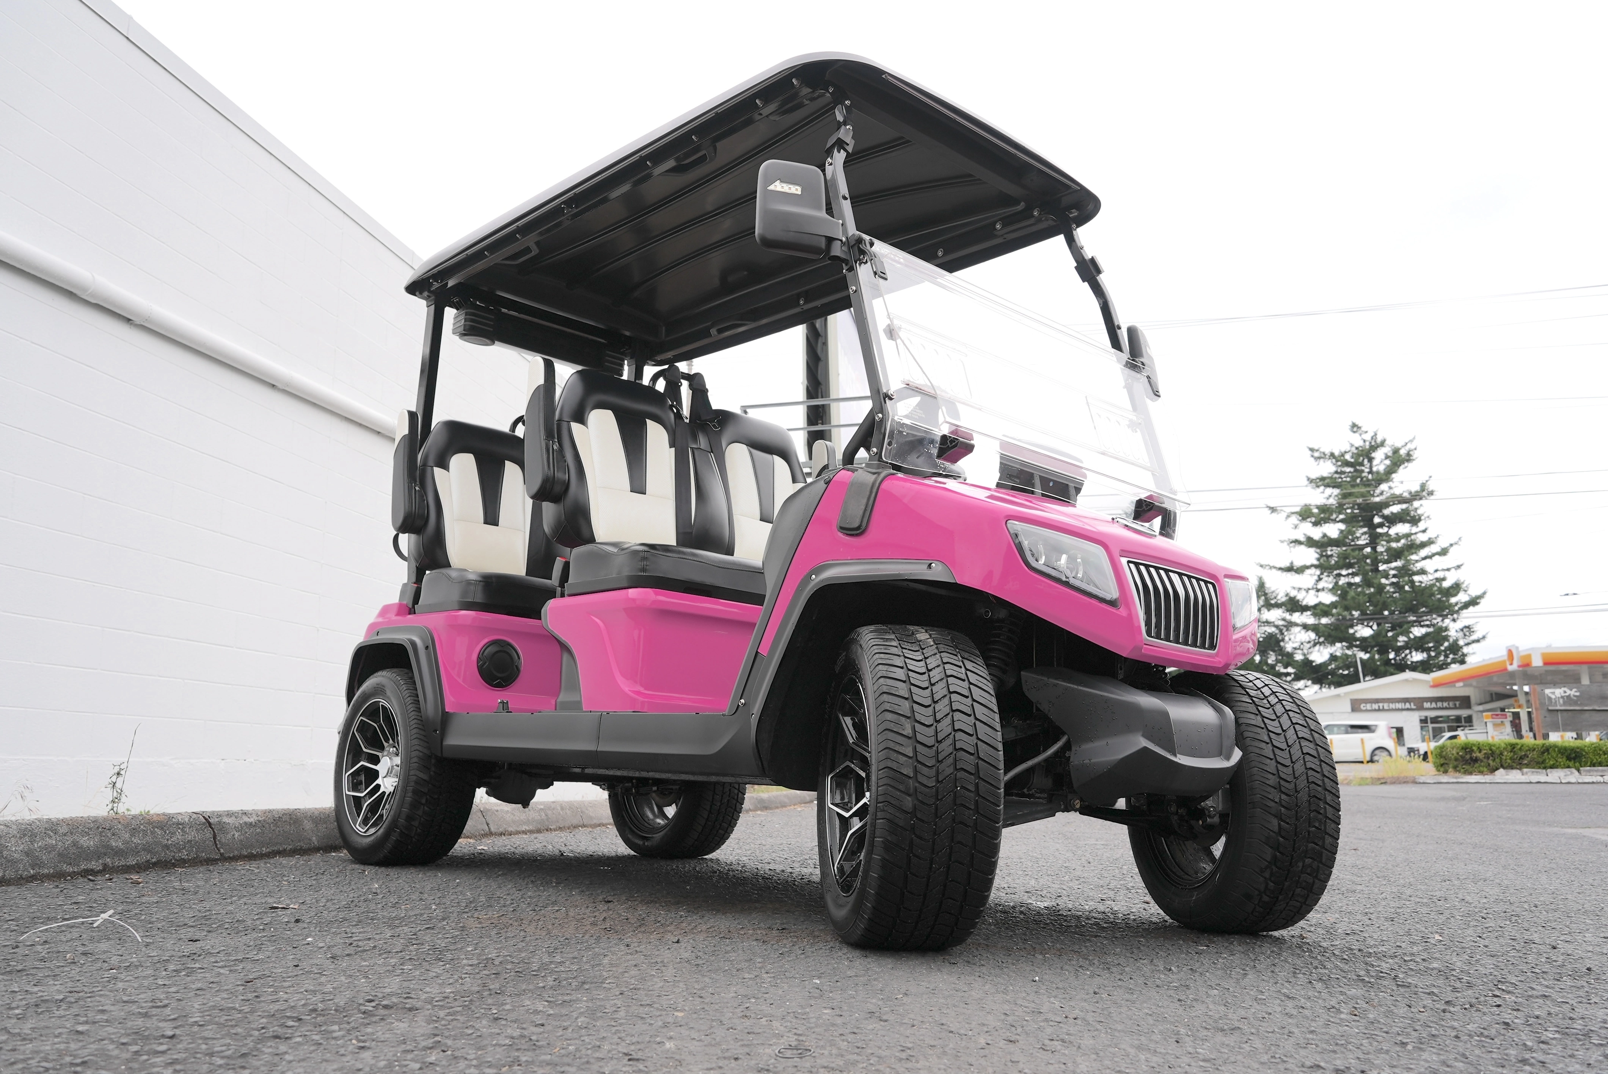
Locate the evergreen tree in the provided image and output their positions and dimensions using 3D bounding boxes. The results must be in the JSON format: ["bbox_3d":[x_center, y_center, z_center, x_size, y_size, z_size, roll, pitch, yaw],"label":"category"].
[{"bbox_3d":[37.728,3.515,84.093,13.500,22.992,13.500,-6,-11,24],"label":"evergreen tree"}]

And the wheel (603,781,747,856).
[{"bbox_3d":[-0.457,0.863,4.478,0.222,0.572,0.572,12,-15,-41],"label":"wheel"}]

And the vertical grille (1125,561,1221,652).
[{"bbox_3d":[0.743,0.141,2.497,0.345,0.165,0.065,12,-15,-41],"label":"vertical grille"}]

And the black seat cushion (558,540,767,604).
[{"bbox_3d":[-0.125,0.152,3.515,1.030,0.155,0.410,12,-14,-41],"label":"black seat cushion"}]

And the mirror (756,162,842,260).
[{"bbox_3d":[-0.011,-0.675,2.589,0.190,0.200,0.092,7,-12,-23],"label":"mirror"}]

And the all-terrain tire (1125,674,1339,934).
[{"bbox_3d":[0.991,0.617,2.943,0.222,0.572,0.572,8,-12,-13],"label":"all-terrain tire"}]

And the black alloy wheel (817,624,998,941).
[{"bbox_3d":[0.173,0.441,2.227,0.222,0.572,0.572,2,-11,-9],"label":"black alloy wheel"}]

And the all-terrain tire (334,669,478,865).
[{"bbox_3d":[-1.219,0.700,3.809,0.222,0.572,0.572,12,-15,-41],"label":"all-terrain tire"}]

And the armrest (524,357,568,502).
[{"bbox_3d":[-0.705,-0.285,3.475,0.092,0.400,0.107,12,-15,-41],"label":"armrest"}]

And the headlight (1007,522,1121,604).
[{"bbox_3d":[0.476,0.053,2.326,0.237,0.152,0.092,8,-13,-28],"label":"headlight"}]

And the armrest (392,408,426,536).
[{"bbox_3d":[-1.277,-0.204,4.099,0.090,0.410,0.107,12,-15,-41],"label":"armrest"}]

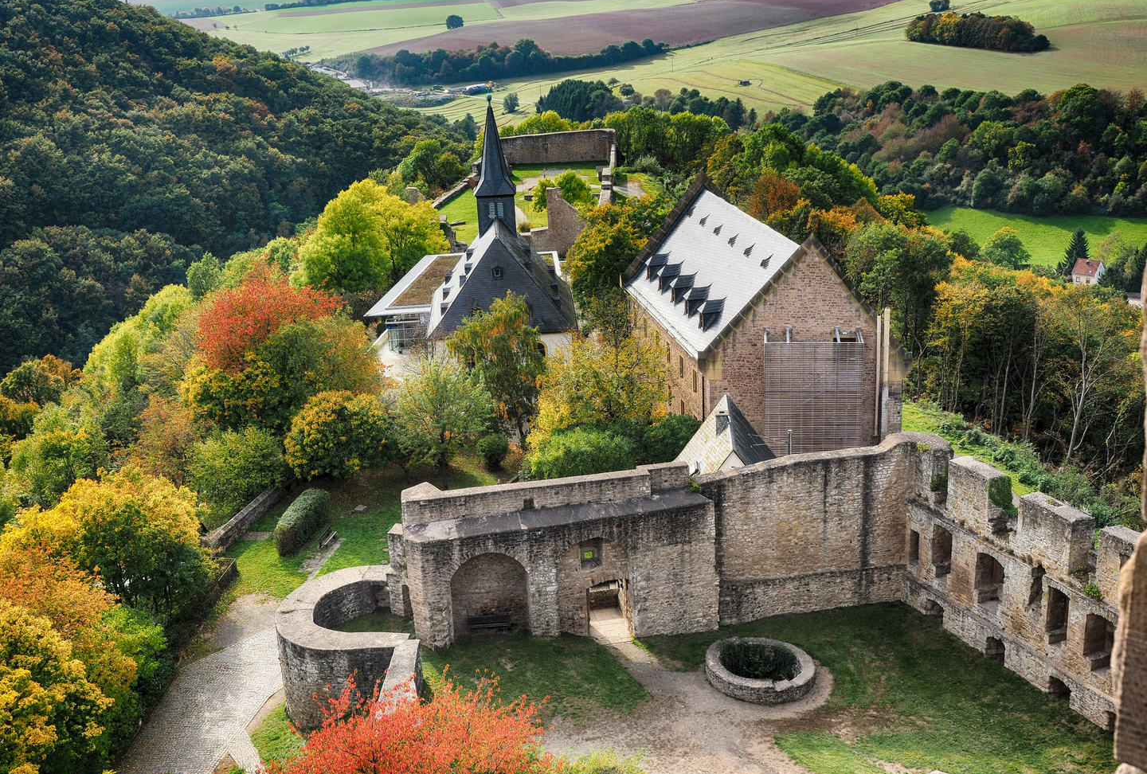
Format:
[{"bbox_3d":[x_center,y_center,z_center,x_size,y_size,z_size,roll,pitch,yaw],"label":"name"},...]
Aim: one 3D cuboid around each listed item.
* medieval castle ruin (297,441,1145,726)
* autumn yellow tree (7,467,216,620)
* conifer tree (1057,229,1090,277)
[{"bbox_3d":[4.256,7.918,50.046,31.900,8.900,13.500,-3,20,0],"label":"medieval castle ruin"},{"bbox_3d":[-22.207,7.742,63.830,10.000,7.980,9.500,-3,20,0],"label":"autumn yellow tree"},{"bbox_3d":[152.892,-40.685,402.669,9.500,15.300,9.500,-2,18,0],"label":"conifer tree"}]

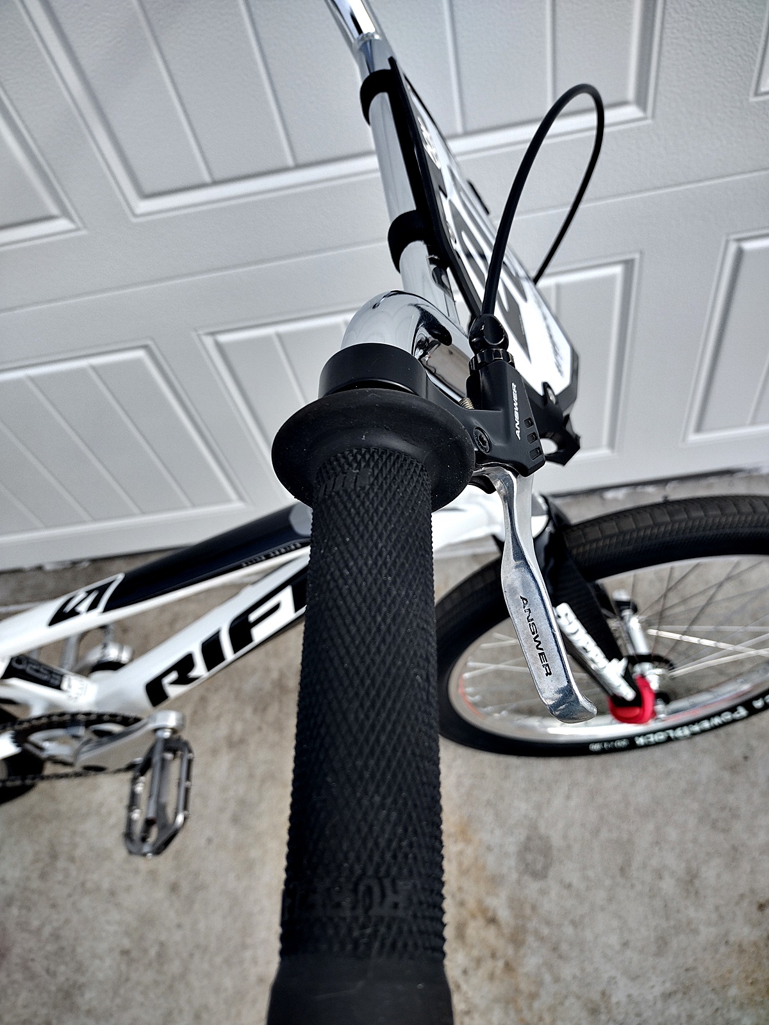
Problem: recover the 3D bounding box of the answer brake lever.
[{"bbox_3d":[0.045,0.023,0.239,0.013,0.023,0.083,-32,64,40],"label":"answer brake lever"}]

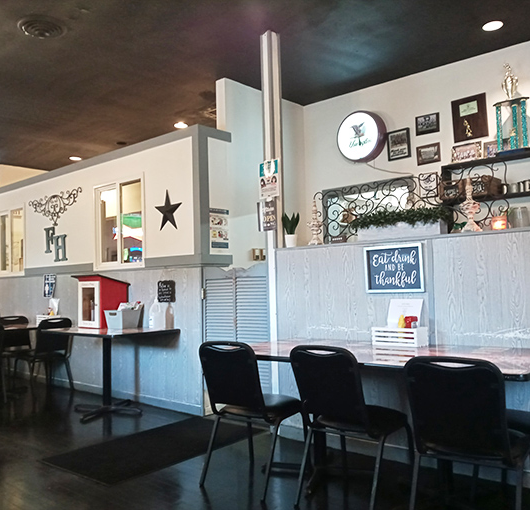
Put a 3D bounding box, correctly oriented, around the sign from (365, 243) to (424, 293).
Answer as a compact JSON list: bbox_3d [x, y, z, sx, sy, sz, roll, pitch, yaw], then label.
[{"bbox_3d":[0.837,0.093,3.610,0.416,0.310,0.022,-4,-4,41],"label":"sign"}]

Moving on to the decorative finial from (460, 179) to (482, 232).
[{"bbox_3d":[1.241,-0.304,3.318,0.108,0.344,0.108,-4,-4,41],"label":"decorative finial"}]

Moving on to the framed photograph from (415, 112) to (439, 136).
[{"bbox_3d":[1.526,-1.227,5.170,0.234,0.182,0.020,-4,-4,41],"label":"framed photograph"}]

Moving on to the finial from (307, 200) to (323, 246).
[{"bbox_3d":[0.379,-0.236,4.043,0.108,0.330,0.108,-4,-4,41],"label":"finial"}]

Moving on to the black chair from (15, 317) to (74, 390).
[{"bbox_3d":[-2.518,1.149,6.309,0.490,0.830,0.465,-4,-4,41],"label":"black chair"}]

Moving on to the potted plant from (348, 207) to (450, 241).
[{"bbox_3d":[0.877,-0.197,3.610,0.670,0.185,0.150,-4,-4,41],"label":"potted plant"}]

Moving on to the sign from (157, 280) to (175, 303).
[{"bbox_3d":[-0.953,0.356,5.310,0.265,0.206,0.018,-4,-4,41],"label":"sign"}]

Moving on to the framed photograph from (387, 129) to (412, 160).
[{"bbox_3d":[1.299,-1.063,5.314,0.230,0.283,0.020,-4,-4,41],"label":"framed photograph"}]

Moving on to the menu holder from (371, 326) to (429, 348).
[{"bbox_3d":[0.822,0.493,3.324,0.300,0.115,0.175,-4,-4,41],"label":"menu holder"}]

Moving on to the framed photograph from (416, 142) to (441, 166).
[{"bbox_3d":[1.582,-0.971,5.319,0.237,0.184,0.020,-4,-4,41],"label":"framed photograph"}]

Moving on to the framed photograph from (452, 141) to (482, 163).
[{"bbox_3d":[1.772,-0.879,4.815,0.255,0.185,0.030,-4,-4,41],"label":"framed photograph"}]

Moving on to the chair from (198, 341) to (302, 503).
[{"bbox_3d":[-0.062,0.908,3.233,0.465,0.830,0.490,-4,-4,38],"label":"chair"}]

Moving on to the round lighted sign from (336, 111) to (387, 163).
[{"bbox_3d":[1.006,-1.224,5.732,0.505,0.505,0.160,-4,-4,41],"label":"round lighted sign"}]

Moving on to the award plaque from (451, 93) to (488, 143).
[{"bbox_3d":[1.815,-1.208,4.867,0.304,0.383,0.020,-4,-4,41],"label":"award plaque"}]

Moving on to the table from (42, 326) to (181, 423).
[{"bbox_3d":[-1.521,1.123,5.426,1.270,0.758,0.645,-4,-4,41],"label":"table"}]

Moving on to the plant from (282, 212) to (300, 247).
[{"bbox_3d":[0.204,-0.194,4.308,0.135,0.271,0.125,-2,-3,0],"label":"plant"}]

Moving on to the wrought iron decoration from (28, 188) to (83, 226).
[{"bbox_3d":[-2.589,-0.545,6.709,1.280,0.395,0.030,-4,-4,41],"label":"wrought iron decoration"}]

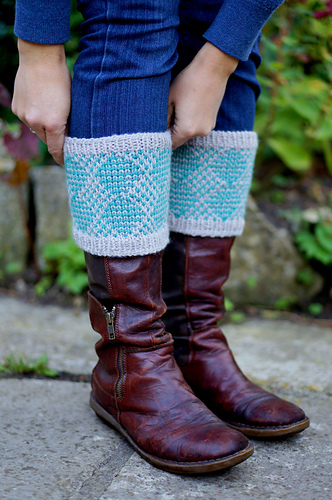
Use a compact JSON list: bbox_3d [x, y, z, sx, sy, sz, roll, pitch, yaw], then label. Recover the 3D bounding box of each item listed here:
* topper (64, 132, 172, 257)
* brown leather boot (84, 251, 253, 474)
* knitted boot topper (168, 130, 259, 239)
[{"bbox_3d":[-0.054,-0.070,1.230,0.124,0.136,0.124,0,14,0],"label":"topper"},{"bbox_3d":[-0.006,0.107,1.233,0.112,0.250,0.272,-10,17,-35],"label":"brown leather boot"},{"bbox_3d":[0.057,-0.091,1.370,0.123,0.134,0.123,3,14,-1],"label":"knitted boot topper"}]

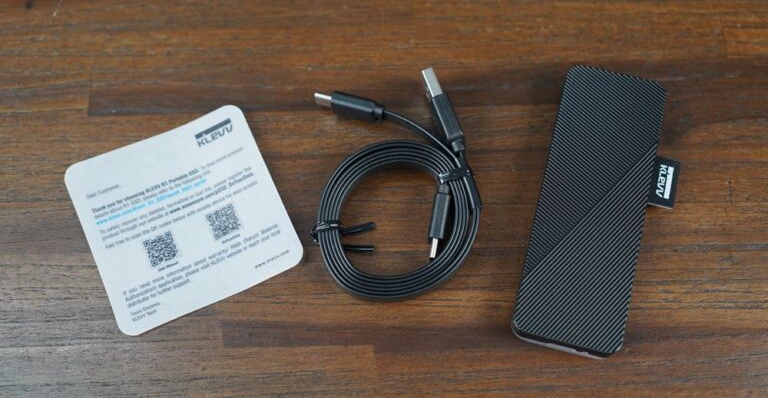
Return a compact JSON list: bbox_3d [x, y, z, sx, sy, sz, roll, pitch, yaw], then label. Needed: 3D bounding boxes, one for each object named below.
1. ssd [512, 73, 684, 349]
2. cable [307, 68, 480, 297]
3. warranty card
[{"bbox_3d":[0.088,0.004,0.348,0.050,0.013,0.121,14,68,6],"label":"ssd"},{"bbox_3d":[0.004,-0.008,0.351,0.070,0.015,0.099,-4,67,-2],"label":"cable"},{"bbox_3d":[-0.083,0.007,0.352,0.079,0.001,0.080,-23,69,-10],"label":"warranty card"}]

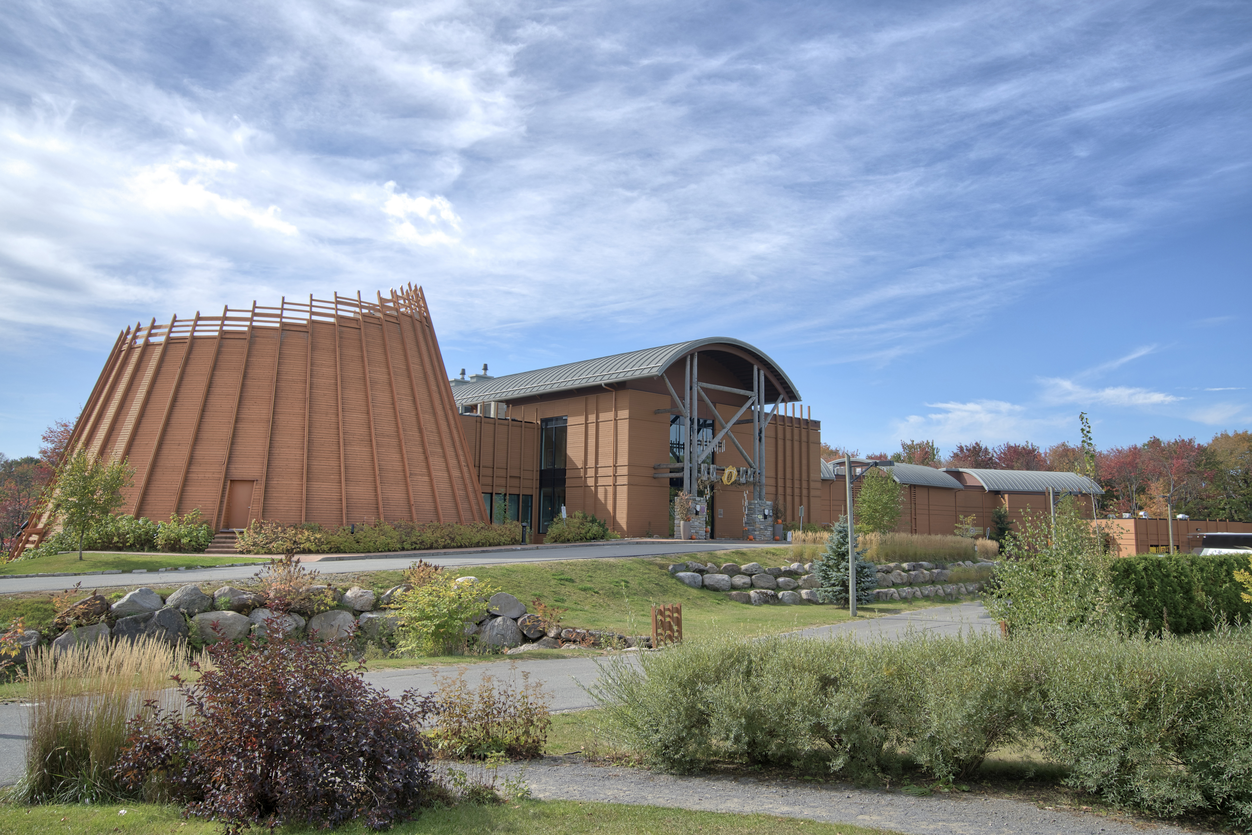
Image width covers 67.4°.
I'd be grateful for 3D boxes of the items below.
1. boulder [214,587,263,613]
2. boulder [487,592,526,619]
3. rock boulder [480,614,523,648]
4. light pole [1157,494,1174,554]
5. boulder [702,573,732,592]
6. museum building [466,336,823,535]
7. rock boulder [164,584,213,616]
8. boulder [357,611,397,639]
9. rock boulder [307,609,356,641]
[{"bbox_3d":[-8.837,4.157,21.400,1.090,0.590,0.850,2,-7,-11],"label":"boulder"},{"bbox_3d":[-2.720,4.291,21.400,0.900,0.620,0.720,4,-8,-25],"label":"boulder"},{"bbox_3d":[-2.805,4.869,21.200,0.980,0.820,0.800,4,-8,-25],"label":"rock boulder"},{"bbox_3d":[29.431,6.667,51.000,0.750,5.200,0.250,1,-7,0],"label":"light pole"},{"bbox_3d":[3.225,5.862,33.300,1.050,0.620,0.800,0,-7,3],"label":"boulder"},{"bbox_3d":[0.818,2.372,65.933,20.000,12.200,22.900,7,-9,-41],"label":"museum building"},{"bbox_3d":[-9.823,4.099,21.100,1.060,0.660,0.850,2,-7,-12],"label":"rock boulder"},{"bbox_3d":[-5.619,4.693,21.200,0.910,0.620,0.750,2,-7,-7],"label":"boulder"},{"bbox_3d":[-6.583,4.648,21.000,1.090,0.660,0.850,2,-7,-9],"label":"rock boulder"}]

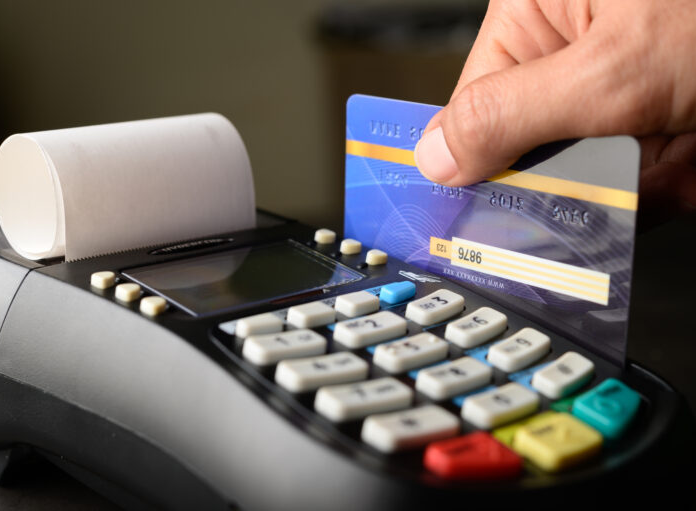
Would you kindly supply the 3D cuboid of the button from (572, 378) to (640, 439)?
[{"bbox_3d":[0.050,0.029,0.244,0.009,0.004,0.015,21,25,32],"label":"button"}]

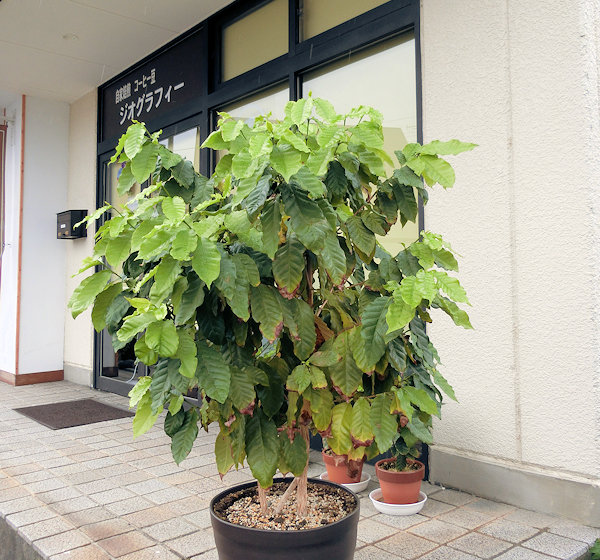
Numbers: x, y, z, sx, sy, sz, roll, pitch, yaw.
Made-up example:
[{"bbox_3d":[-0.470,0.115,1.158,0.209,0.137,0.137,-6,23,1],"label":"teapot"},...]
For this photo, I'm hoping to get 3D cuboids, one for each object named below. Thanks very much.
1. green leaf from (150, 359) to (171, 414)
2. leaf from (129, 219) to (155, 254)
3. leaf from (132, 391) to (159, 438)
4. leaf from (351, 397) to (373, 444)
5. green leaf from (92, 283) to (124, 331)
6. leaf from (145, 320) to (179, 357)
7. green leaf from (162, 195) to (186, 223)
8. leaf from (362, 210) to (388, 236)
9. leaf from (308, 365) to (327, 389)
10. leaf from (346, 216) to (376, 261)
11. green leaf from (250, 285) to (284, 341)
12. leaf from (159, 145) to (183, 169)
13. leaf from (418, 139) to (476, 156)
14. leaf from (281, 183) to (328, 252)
[{"bbox_3d":[-0.263,0.201,1.090,0.039,0.111,0.022,8,-25,3],"label":"green leaf"},{"bbox_3d":[-0.300,-0.086,1.120,0.046,0.080,0.026,34,-15,0],"label":"leaf"},{"bbox_3d":[-0.340,0.292,1.260,0.055,0.112,0.020,11,-22,14],"label":"leaf"},{"bbox_3d":[0.116,0.267,1.090,0.040,0.098,0.020,2,-29,2],"label":"leaf"},{"bbox_3d":[-0.374,0.054,1.140,0.044,0.112,0.022,16,-24,3],"label":"green leaf"},{"bbox_3d":[-0.271,0.115,1.135,0.066,0.097,0.030,-12,-46,0],"label":"leaf"},{"bbox_3d":[-0.238,-0.135,1.093,0.048,0.066,0.022,-4,-32,3],"label":"green leaf"},{"bbox_3d":[0.151,-0.114,1.170,0.041,0.075,0.025,-39,-16,-15],"label":"leaf"},{"bbox_3d":[0.029,0.175,1.040,0.031,0.057,0.016,-17,-40,-10],"label":"leaf"},{"bbox_3d":[0.125,-0.086,1.180,0.047,0.096,0.026,-27,-11,7],"label":"leaf"},{"bbox_3d":[-0.066,0.061,1.090,0.055,0.108,0.030,-16,-14,-4],"label":"green leaf"},{"bbox_3d":[-0.289,-0.271,1.270,0.055,0.102,0.020,-27,-38,-17],"label":"leaf"},{"bbox_3d":[0.312,-0.276,1.210,0.124,0.030,0.048,-5,17,0],"label":"leaf"},{"bbox_3d":[0.005,-0.106,0.980,0.068,0.146,0.030,-26,-15,-2],"label":"leaf"}]

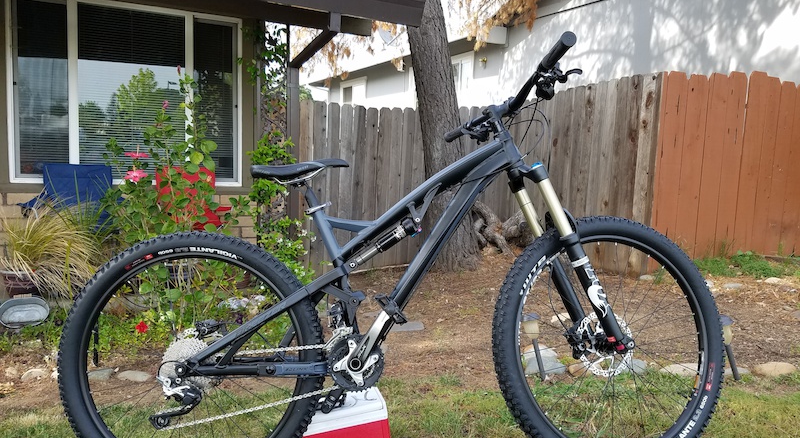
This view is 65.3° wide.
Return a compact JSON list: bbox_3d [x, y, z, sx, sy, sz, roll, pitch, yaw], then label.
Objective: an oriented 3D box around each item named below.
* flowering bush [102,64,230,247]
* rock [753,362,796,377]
[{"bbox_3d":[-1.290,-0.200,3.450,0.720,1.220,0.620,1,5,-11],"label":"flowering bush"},{"bbox_3d":[1.530,0.615,2.550,0.170,0.060,0.130,3,5,11],"label":"rock"}]

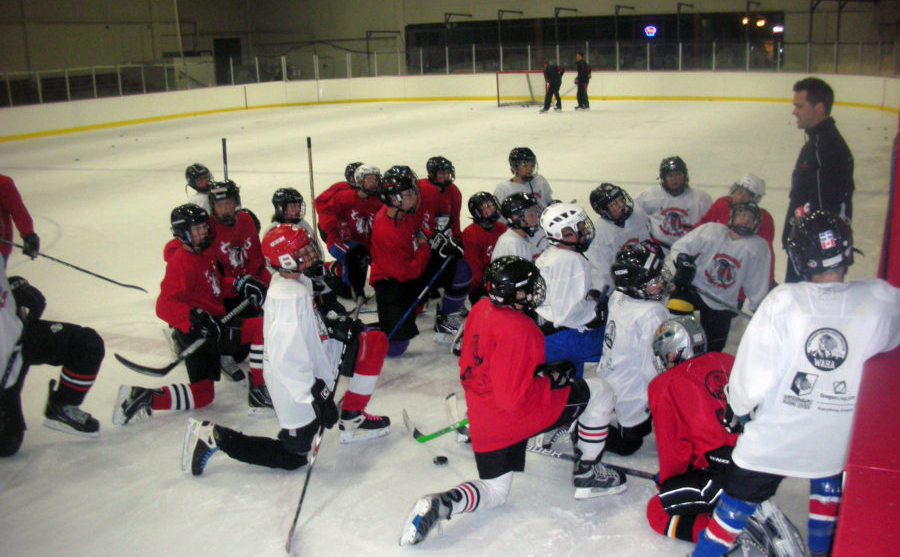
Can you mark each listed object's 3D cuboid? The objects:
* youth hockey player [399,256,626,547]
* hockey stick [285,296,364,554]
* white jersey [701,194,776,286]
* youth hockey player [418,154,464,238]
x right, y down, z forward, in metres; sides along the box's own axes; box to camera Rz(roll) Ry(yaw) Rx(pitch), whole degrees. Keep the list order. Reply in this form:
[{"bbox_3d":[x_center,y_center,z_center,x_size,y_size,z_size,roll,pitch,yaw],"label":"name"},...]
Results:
[{"bbox_3d":[0.274,0.490,4.052,1.120,1.190,0.540,-7,15,-21],"label":"youth hockey player"},{"bbox_3d":[-0.580,0.635,4.300,0.080,0.240,1.450,16,55,-5],"label":"hockey stick"},{"bbox_3d":[1.956,-0.186,6.280,0.580,0.600,0.380,5,15,25],"label":"white jersey"},{"bbox_3d":[-0.050,-0.398,7.532,0.500,1.220,0.750,-5,15,-14],"label":"youth hockey player"}]

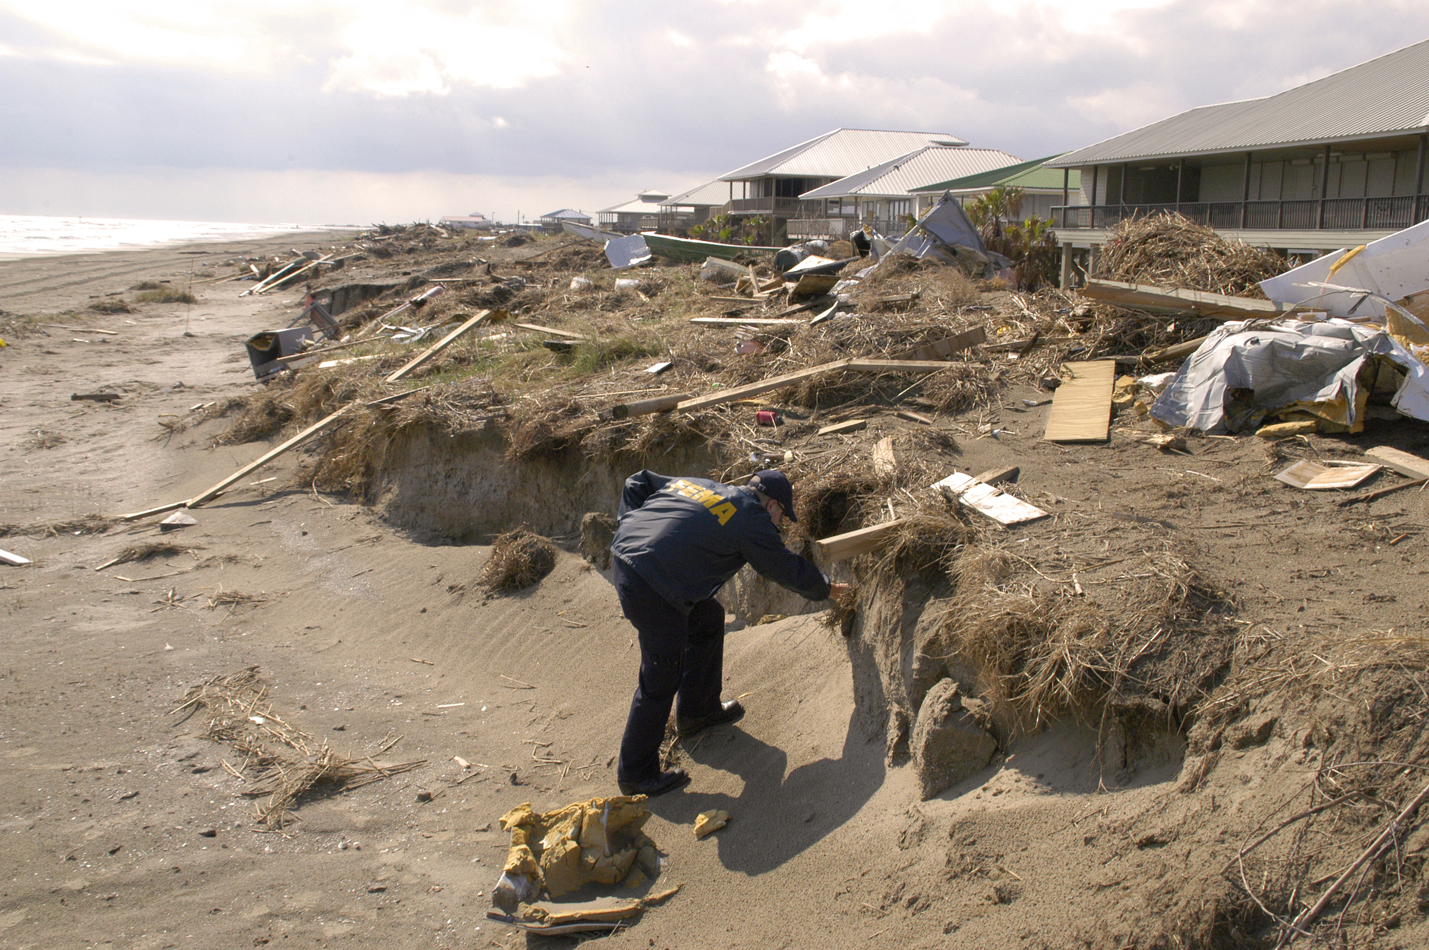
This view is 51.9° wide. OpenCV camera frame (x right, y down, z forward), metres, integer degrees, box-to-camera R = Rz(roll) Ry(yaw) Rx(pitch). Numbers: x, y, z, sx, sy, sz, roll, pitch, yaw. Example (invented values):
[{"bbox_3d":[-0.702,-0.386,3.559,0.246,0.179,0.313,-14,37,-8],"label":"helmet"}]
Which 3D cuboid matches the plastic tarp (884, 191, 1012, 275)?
[{"bbox_3d":[4.304,-4.416,27.000,2.400,1.600,1.400,3,9,9],"label":"plastic tarp"}]

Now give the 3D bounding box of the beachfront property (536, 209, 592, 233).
[{"bbox_3d":[-29.740,-50.607,295.000,9.800,5.700,10.500,0,9,-12],"label":"beachfront property"}]

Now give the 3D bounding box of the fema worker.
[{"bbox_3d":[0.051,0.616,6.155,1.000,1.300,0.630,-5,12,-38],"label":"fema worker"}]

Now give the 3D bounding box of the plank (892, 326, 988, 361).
[{"bbox_3d":[2.020,-1.132,13.200,1.119,0.145,0.045,-19,17,-23],"label":"plank"}]

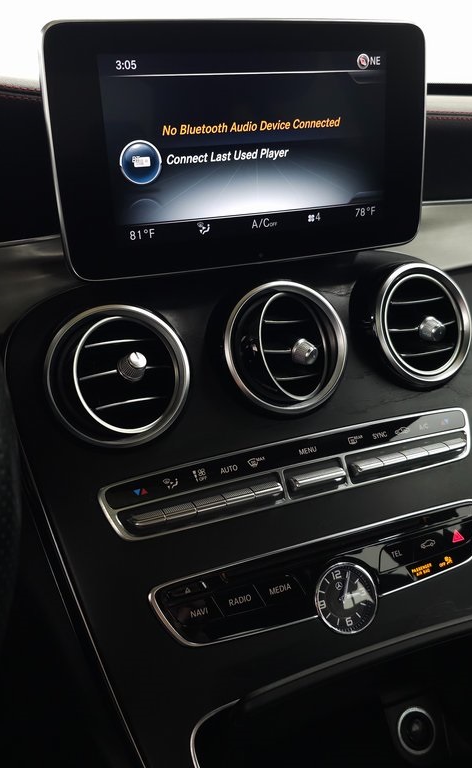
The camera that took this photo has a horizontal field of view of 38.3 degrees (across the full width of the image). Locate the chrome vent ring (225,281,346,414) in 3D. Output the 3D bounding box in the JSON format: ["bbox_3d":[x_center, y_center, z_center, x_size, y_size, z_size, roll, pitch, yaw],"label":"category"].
[{"bbox_3d":[0.029,-0.022,0.420,0.080,0.080,0.020,-10,-3,-20],"label":"chrome vent ring"}]

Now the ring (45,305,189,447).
[{"bbox_3d":[-0.067,-0.005,0.388,0.080,0.080,0.020,-10,-3,-15],"label":"ring"}]

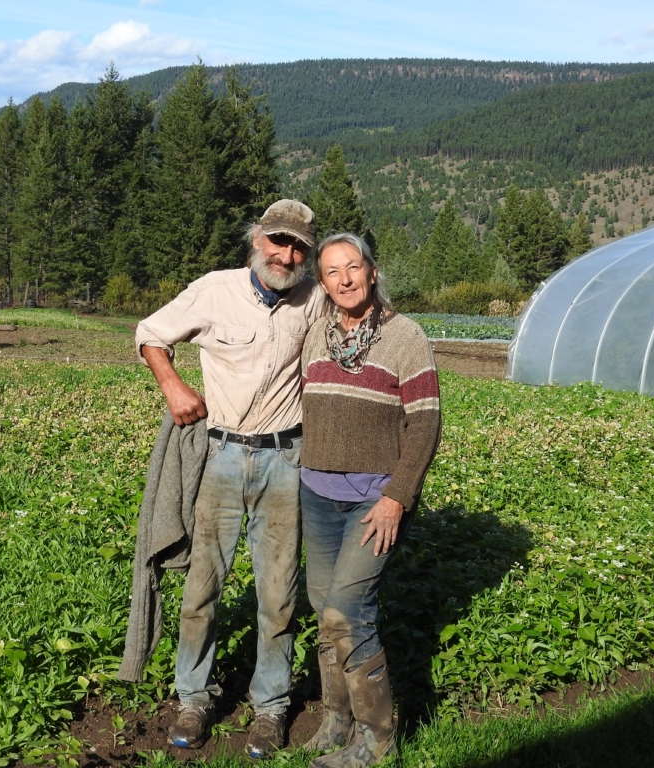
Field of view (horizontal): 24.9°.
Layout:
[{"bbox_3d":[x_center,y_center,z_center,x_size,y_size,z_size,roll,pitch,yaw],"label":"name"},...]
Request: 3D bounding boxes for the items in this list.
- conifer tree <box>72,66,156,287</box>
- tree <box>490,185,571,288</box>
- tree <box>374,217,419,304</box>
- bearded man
[{"bbox_3d":[-12.269,-11.695,85.000,4.800,13.200,4.800,0,4,0],"label":"conifer tree"},{"bbox_3d":[12.107,-8.538,88.000,4.900,6.800,4.700,0,4,0],"label":"tree"},{"bbox_3d":[3.879,-7.040,85.000,3.000,5.100,3.000,0,4,0],"label":"tree"},{"bbox_3d":[-0.310,0.295,4.800,0.660,1.770,0.430,0,4,3],"label":"bearded man"}]

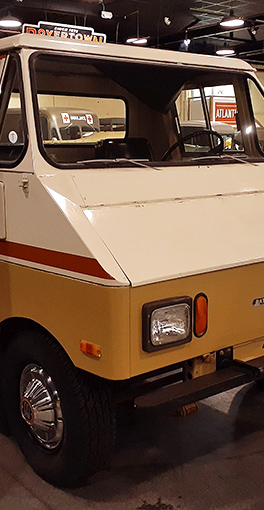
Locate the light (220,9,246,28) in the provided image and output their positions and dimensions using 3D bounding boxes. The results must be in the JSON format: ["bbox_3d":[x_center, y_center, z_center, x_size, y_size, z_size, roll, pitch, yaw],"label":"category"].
[{"bbox_3d":[1.792,-4.236,9.438,0.410,0.250,0.410,0,11,0],"label":"light"}]

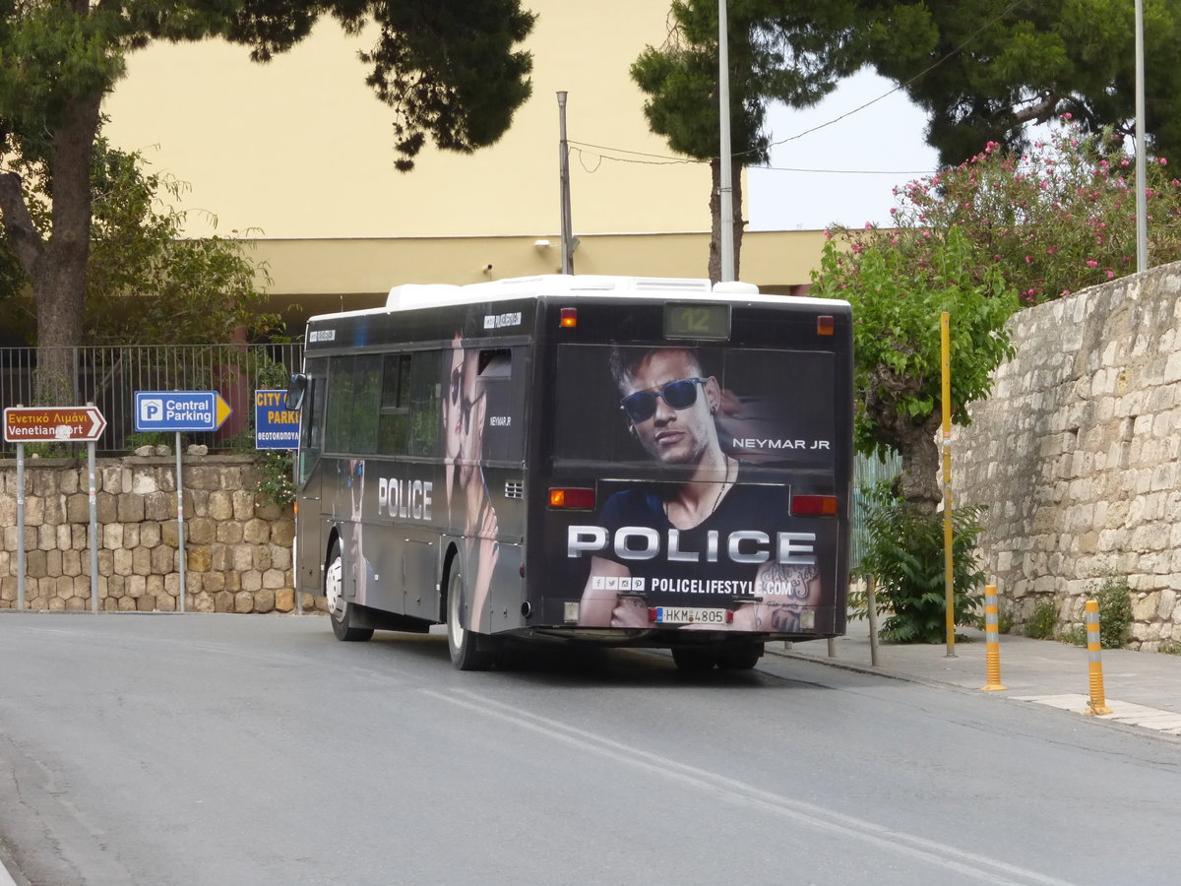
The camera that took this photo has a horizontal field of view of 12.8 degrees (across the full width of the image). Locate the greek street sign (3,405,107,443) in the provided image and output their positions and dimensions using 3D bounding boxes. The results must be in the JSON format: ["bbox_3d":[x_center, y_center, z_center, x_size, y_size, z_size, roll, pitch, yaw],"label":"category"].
[{"bbox_3d":[-6.106,-0.210,60.000,1.180,0.390,0.040,-1,0,0],"label":"greek street sign"}]

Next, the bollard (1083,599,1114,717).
[{"bbox_3d":[3.412,1.446,35.400,0.195,0.760,0.195,-3,0,0],"label":"bollard"}]

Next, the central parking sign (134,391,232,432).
[{"bbox_3d":[-4.595,-0.356,59.400,1.110,0.460,0.040,0,0,0],"label":"central parking sign"}]

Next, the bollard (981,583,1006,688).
[{"bbox_3d":[2.897,1.402,37.800,0.195,0.757,0.195,-2,0,0],"label":"bollard"}]

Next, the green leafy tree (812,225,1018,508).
[{"bbox_3d":[2.886,-0.083,46.900,1.900,3.650,1.900,-1,0,0],"label":"green leafy tree"}]

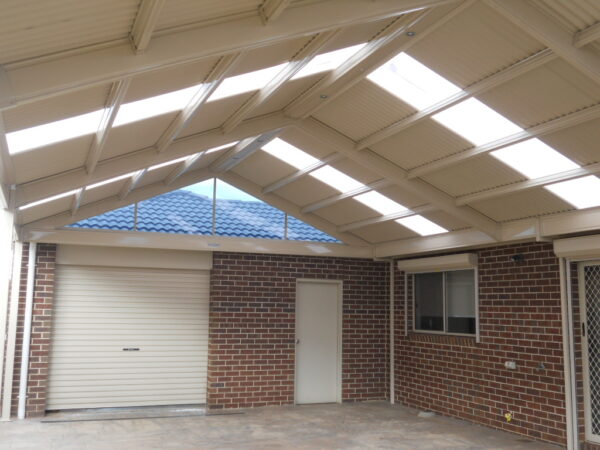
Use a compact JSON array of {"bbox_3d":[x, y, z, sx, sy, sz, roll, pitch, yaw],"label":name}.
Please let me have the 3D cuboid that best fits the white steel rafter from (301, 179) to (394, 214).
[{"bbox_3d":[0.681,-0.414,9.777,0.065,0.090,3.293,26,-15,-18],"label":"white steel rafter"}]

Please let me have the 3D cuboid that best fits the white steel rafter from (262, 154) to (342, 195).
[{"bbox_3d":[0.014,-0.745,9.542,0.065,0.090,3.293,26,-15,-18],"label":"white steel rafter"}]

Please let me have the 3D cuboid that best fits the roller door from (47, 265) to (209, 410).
[{"bbox_3d":[-2.587,1.732,10.217,2.386,2.142,0.080,4,-8,-22],"label":"roller door"}]

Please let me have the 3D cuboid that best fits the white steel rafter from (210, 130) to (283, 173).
[{"bbox_3d":[-0.739,-1.083,9.273,0.280,0.145,3.293,4,-8,-22],"label":"white steel rafter"}]

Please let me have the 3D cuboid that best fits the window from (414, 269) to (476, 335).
[{"bbox_3d":[2.270,1.224,10.417,0.080,1.022,1.790,4,-8,-22],"label":"window"}]

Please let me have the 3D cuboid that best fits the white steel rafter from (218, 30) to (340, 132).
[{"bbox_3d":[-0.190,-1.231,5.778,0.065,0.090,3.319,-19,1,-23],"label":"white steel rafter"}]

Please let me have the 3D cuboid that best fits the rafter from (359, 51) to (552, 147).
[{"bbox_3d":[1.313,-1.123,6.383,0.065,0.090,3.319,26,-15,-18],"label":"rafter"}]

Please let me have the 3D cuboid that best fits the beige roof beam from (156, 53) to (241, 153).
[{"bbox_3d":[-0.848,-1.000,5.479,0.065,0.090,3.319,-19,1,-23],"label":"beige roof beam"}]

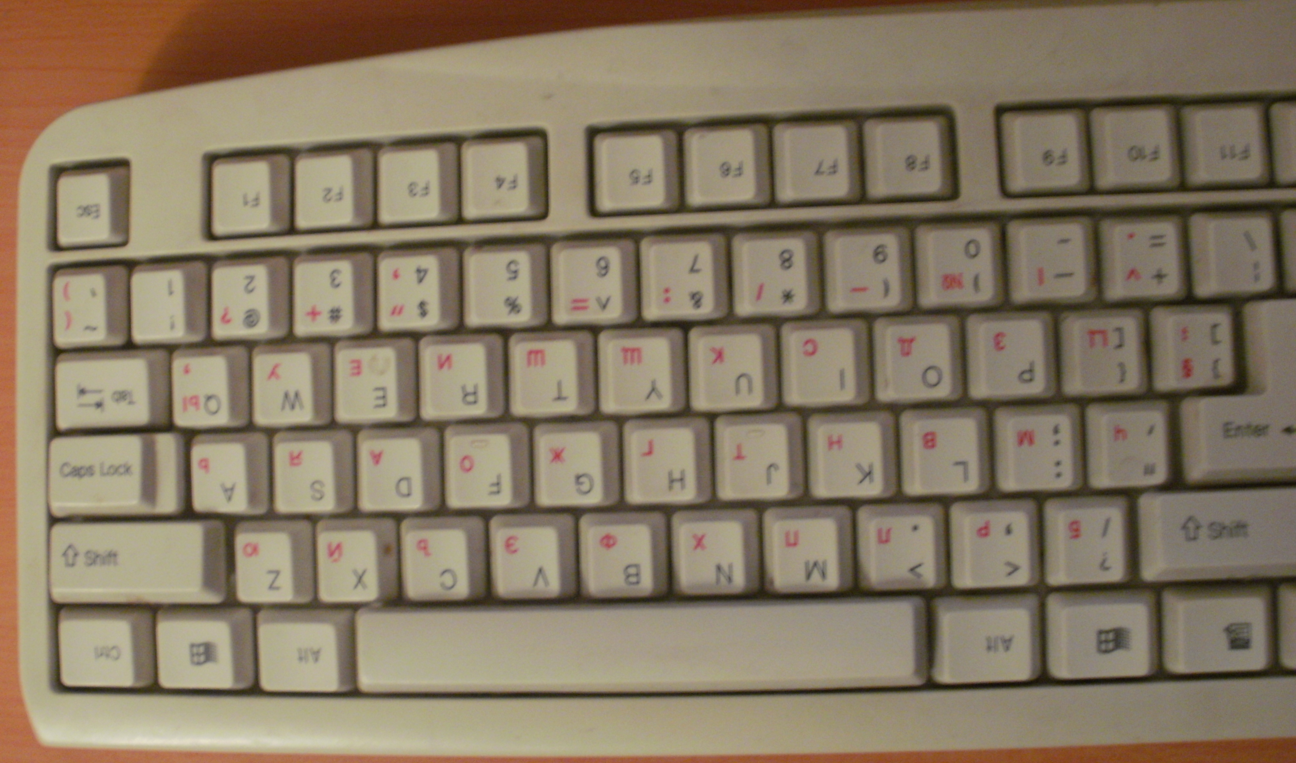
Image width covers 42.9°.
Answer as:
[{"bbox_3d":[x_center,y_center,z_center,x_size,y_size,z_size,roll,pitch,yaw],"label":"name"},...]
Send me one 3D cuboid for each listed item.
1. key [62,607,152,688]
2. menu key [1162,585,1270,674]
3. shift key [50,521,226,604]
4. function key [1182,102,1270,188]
[{"bbox_3d":[-0.118,0.058,0.355,0.022,0.008,0.018,-2,85,7],"label":"key"},{"bbox_3d":[0.112,0.049,0.323,0.023,0.007,0.018,-2,86,7],"label":"menu key"},{"bbox_3d":[-0.110,0.039,0.351,0.041,0.007,0.018,-2,86,7],"label":"shift key"},{"bbox_3d":[0.118,-0.049,0.336,0.017,0.008,0.018,-2,85,7],"label":"function key"}]

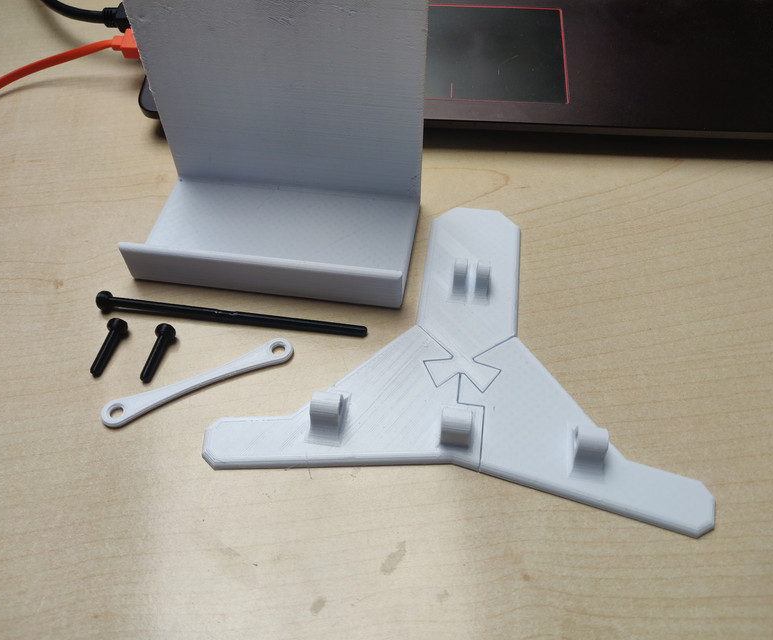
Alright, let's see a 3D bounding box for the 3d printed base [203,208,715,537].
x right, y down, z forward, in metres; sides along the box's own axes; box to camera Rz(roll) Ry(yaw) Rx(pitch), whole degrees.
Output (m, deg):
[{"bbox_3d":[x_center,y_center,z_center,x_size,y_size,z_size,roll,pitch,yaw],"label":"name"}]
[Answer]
[{"bbox_3d":[0.030,0.002,0.230,0.172,0.021,0.128,7,58,6],"label":"3d printed base"}]

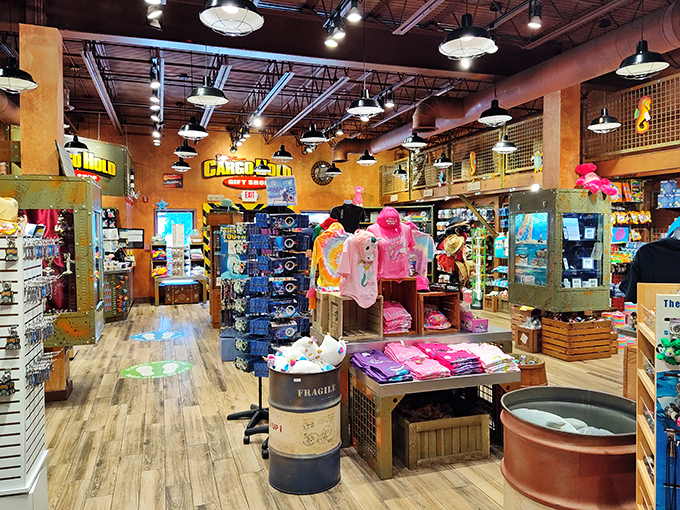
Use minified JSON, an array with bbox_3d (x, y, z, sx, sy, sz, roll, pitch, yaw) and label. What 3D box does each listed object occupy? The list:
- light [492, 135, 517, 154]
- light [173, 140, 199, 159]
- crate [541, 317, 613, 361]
[{"bbox_3d":[2.435,-1.633,7.836,0.360,0.270,0.360,-1,3,-19],"label":"light"},{"bbox_3d":[-2.360,-1.623,8.154,0.365,0.275,0.365,-1,3,-18],"label":"light"},{"bbox_3d":[3.011,1.059,6.766,0.650,0.450,0.480,-1,3,-18],"label":"crate"}]

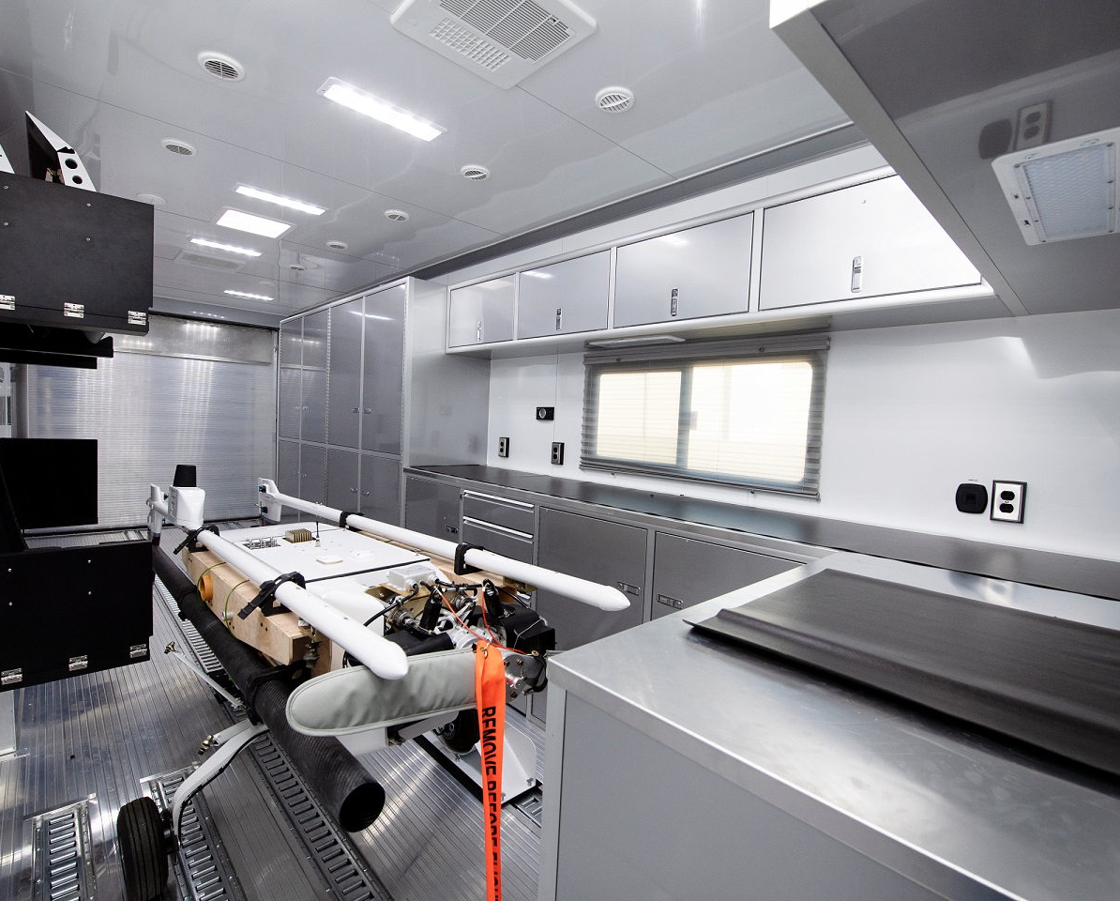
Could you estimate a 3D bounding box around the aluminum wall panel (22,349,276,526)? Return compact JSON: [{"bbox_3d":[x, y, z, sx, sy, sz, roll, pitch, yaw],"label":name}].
[{"bbox_3d":[-3.876,-0.095,5.159,1.920,1.660,0.050,0,4,-45],"label":"aluminum wall panel"}]

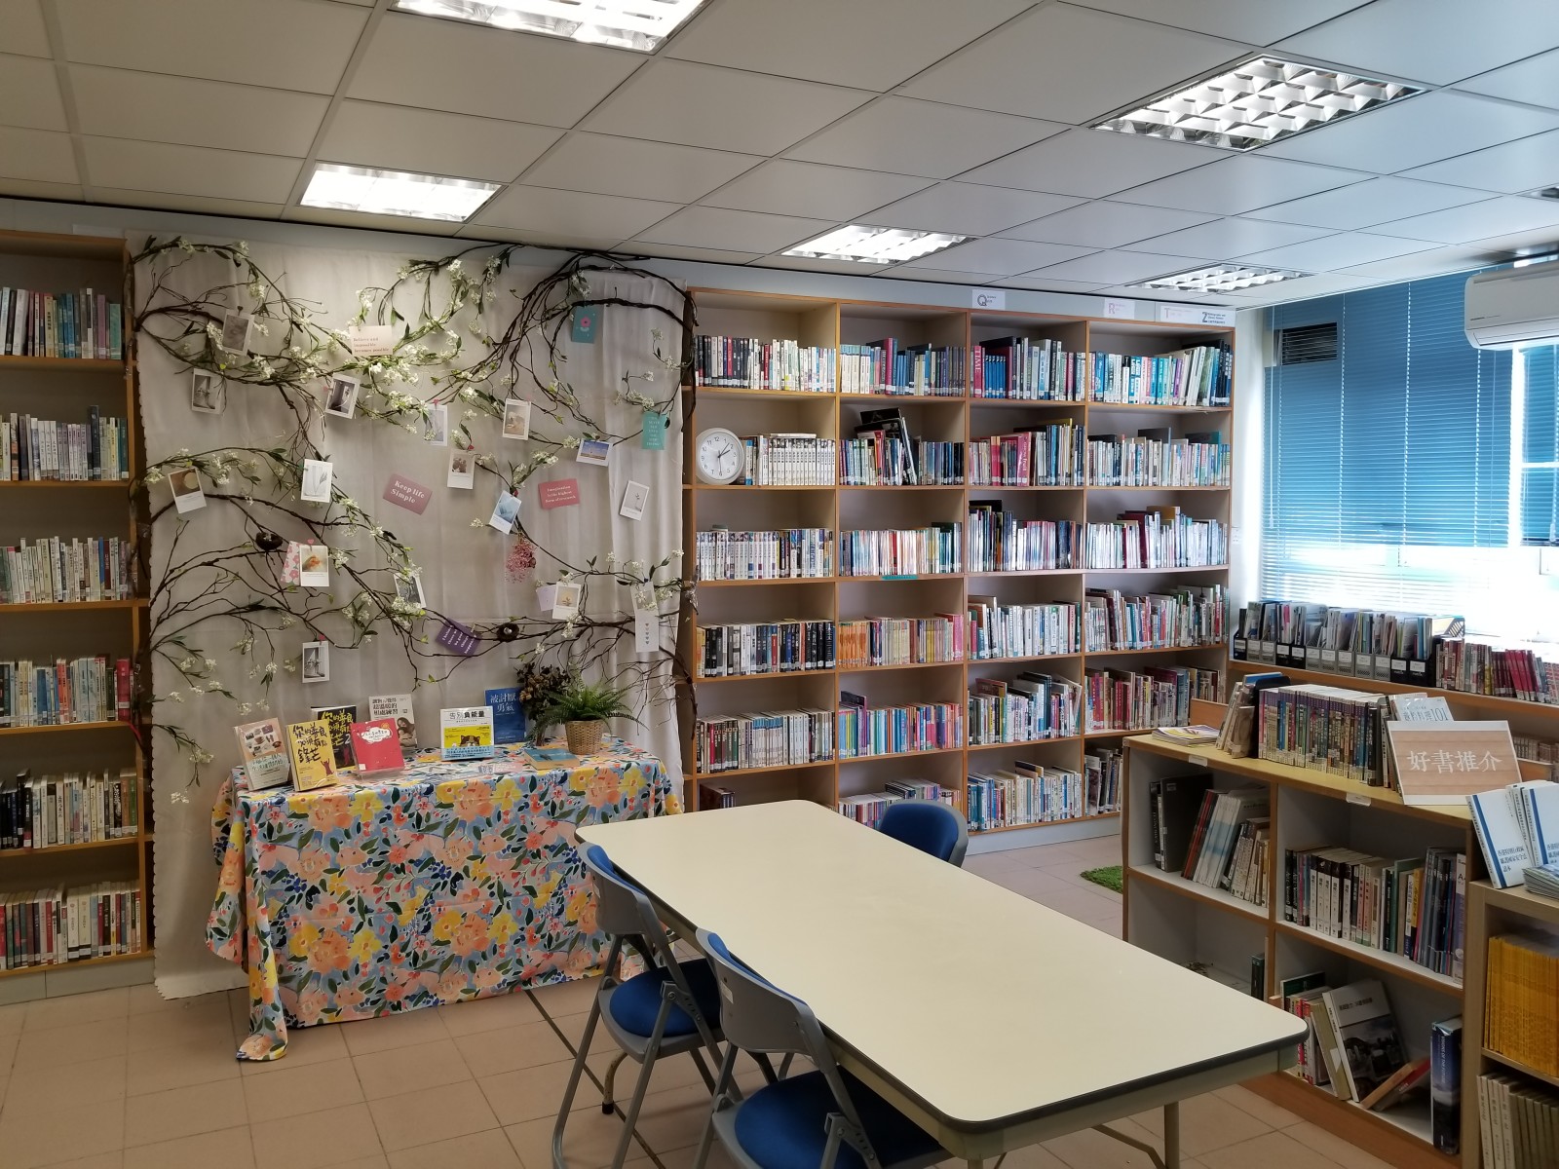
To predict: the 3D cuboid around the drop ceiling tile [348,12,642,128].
[{"bbox_3d":[-0.676,-1.185,2.719,0.595,0.016,0.595,-3,5,-26],"label":"drop ceiling tile"}]

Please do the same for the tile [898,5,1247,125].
[{"bbox_3d":[0.674,-1.201,2.749,0.600,0.016,0.600,-3,5,-27],"label":"tile"}]

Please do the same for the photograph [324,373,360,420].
[{"bbox_3d":[-1.589,-0.685,4.266,0.093,0.148,0.005,13,-2,-26],"label":"photograph"}]

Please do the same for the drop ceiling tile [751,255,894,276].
[{"bbox_3d":[0.188,-1.381,5.051,0.600,0.015,0.250,-2,5,-26],"label":"drop ceiling tile"}]

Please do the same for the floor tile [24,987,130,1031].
[{"bbox_3d":[-2.328,1.424,3.932,0.303,0.010,0.303,-3,5,-26],"label":"floor tile"}]

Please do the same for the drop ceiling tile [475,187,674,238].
[{"bbox_3d":[-0.695,-1.293,4.072,0.590,0.018,0.590,-2,4,-24],"label":"drop ceiling tile"}]

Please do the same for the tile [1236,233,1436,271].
[{"bbox_3d":[2.280,-1.367,4.817,0.595,0.016,0.595,-3,5,-26],"label":"tile"}]

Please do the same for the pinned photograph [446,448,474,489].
[{"bbox_3d":[-1.191,-0.430,4.385,0.094,0.146,0.005,2,3,-25],"label":"pinned photograph"}]

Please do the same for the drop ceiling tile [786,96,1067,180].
[{"bbox_3d":[0.393,-1.240,3.282,0.600,0.016,0.600,-3,5,-27],"label":"drop ceiling tile"}]

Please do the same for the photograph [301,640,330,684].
[{"bbox_3d":[-1.698,0.286,4.291,0.089,0.150,0.005,-2,5,-26],"label":"photograph"}]

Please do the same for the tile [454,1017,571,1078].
[{"bbox_3d":[-0.821,1.438,3.636,0.303,0.010,0.303,-3,5,-26],"label":"tile"}]

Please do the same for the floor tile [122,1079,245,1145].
[{"bbox_3d":[-1.648,1.473,3.252,0.303,0.010,0.303,-3,5,-26],"label":"floor tile"}]

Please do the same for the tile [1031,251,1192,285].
[{"bbox_3d":[1.479,-1.386,5.109,0.595,0.016,0.595,-3,5,-26],"label":"tile"}]

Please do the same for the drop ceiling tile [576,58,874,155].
[{"bbox_3d":[-0.143,-1.217,3.006,0.602,0.015,0.605,-2,5,-26],"label":"drop ceiling tile"}]

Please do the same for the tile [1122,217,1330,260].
[{"bbox_3d":[1.741,-1.339,4.561,0.590,0.018,0.590,-2,4,-24],"label":"tile"}]

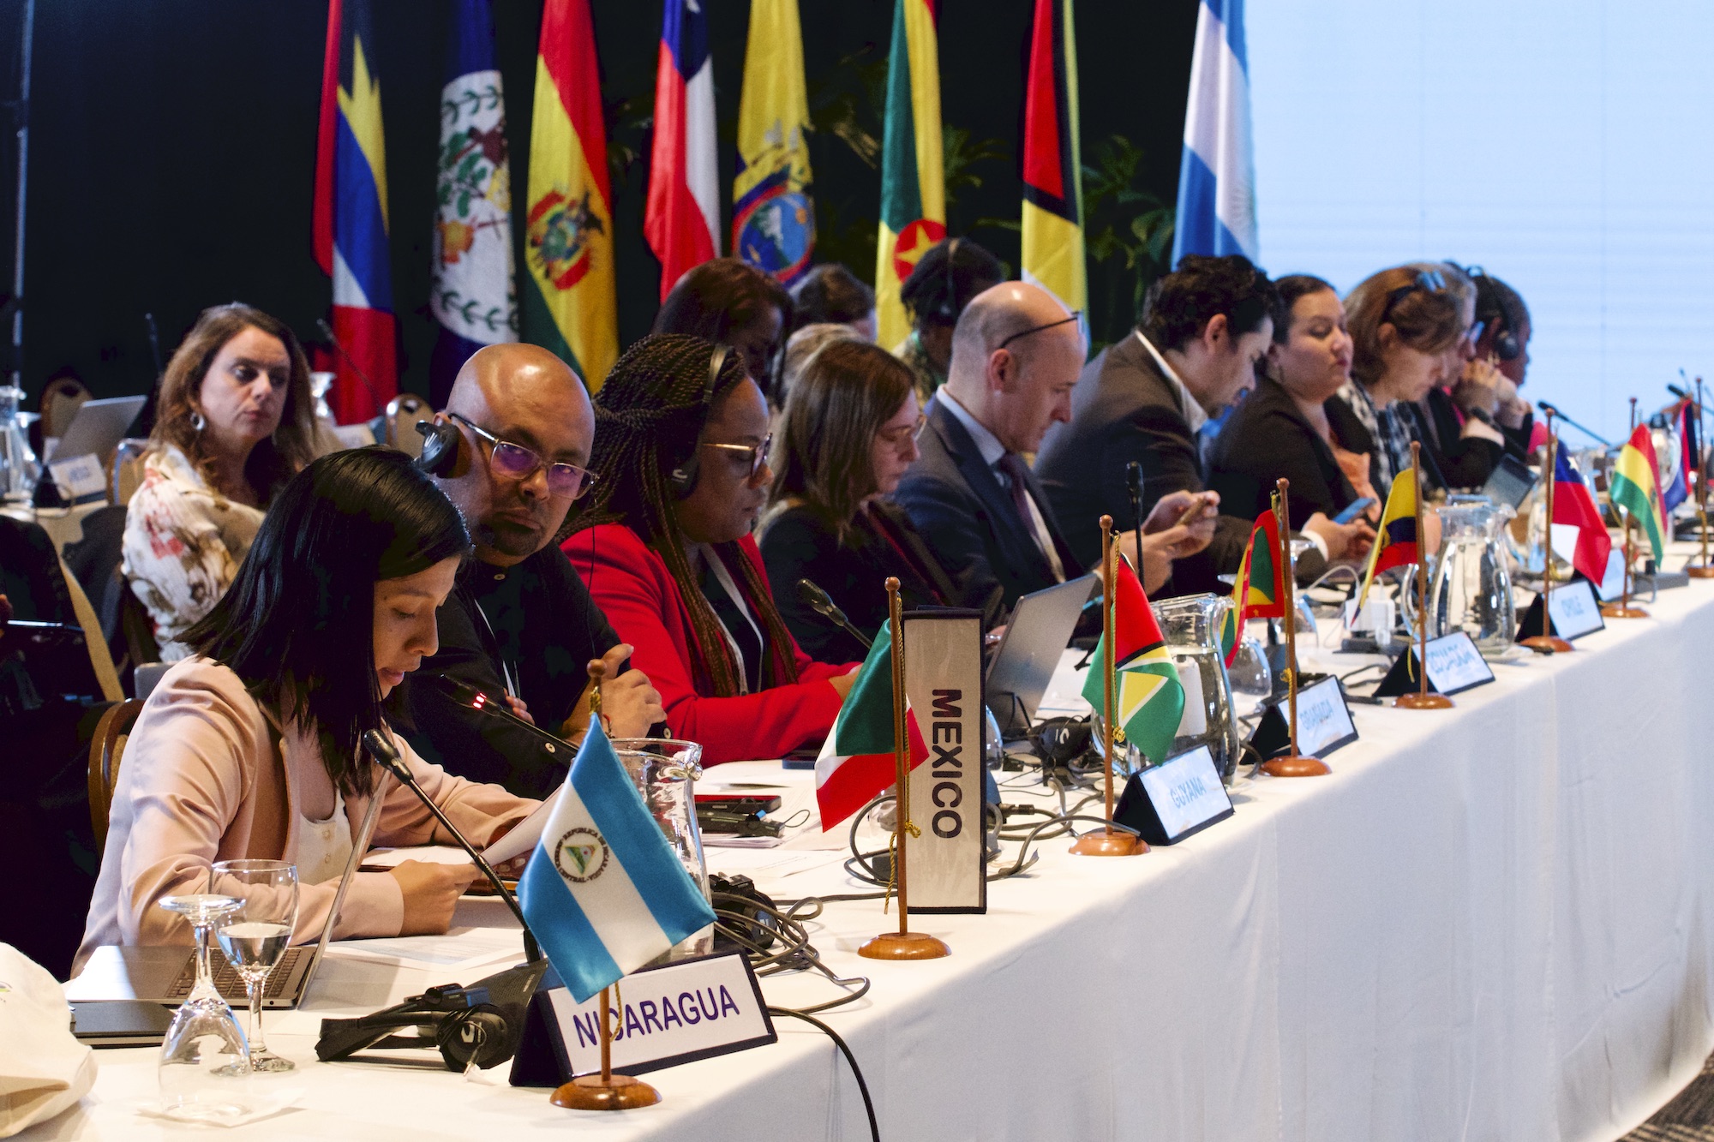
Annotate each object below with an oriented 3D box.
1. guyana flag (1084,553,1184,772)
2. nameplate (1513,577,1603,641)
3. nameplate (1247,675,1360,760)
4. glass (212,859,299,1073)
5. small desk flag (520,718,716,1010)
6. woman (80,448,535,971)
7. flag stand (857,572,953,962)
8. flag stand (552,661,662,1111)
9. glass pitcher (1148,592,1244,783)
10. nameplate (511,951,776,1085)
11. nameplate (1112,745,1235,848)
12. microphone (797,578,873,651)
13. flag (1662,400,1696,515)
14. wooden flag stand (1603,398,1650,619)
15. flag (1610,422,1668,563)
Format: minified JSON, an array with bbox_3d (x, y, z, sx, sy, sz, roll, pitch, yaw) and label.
[{"bbox_3d":[0.309,0.102,6.380,0.110,0.237,0.080,-2,5,-20],"label":"guyana flag"},{"bbox_3d":[1.133,0.064,9.163,0.080,0.077,0.298,1,5,20],"label":"nameplate"},{"bbox_3d":[0.583,0.195,7.436,0.080,0.077,0.298,1,4,19],"label":"nameplate"},{"bbox_3d":[-0.524,0.343,4.960,0.076,0.176,0.076,-1,4,0],"label":"glass"},{"bbox_3d":[-0.189,0.231,4.518,0.157,0.223,0.060,0,4,0],"label":"small desk flag"},{"bbox_3d":[-0.624,0.476,5.691,0.650,1.194,0.550,2,5,21],"label":"woman"},{"bbox_3d":[0.040,0.182,5.356,0.087,0.355,0.087,0,4,0],"label":"flag stand"},{"bbox_3d":[-0.202,0.244,4.528,0.087,0.355,0.087,0,4,0],"label":"flag stand"},{"bbox_3d":[0.383,0.148,7.061,0.185,0.234,0.135,0,4,13],"label":"glass pitcher"},{"bbox_3d":[-0.180,0.384,4.925,0.073,0.081,0.298,3,5,33],"label":"nameplate"},{"bbox_3d":[0.366,0.257,6.598,0.075,0.080,0.298,1,4,18],"label":"nameplate"},{"bbox_3d":[0.016,0.121,6.550,0.170,0.230,0.040,1,4,17],"label":"microphone"},{"bbox_3d":[1.451,-0.201,10.091,0.061,0.203,0.070,2,5,17],"label":"flag"},{"bbox_3d":[1.302,-0.113,9.662,0.087,0.368,0.087,0,4,0],"label":"wooden flag stand"},{"bbox_3d":[1.311,-0.130,9.580,0.096,0.235,0.070,-1,4,0],"label":"flag"}]

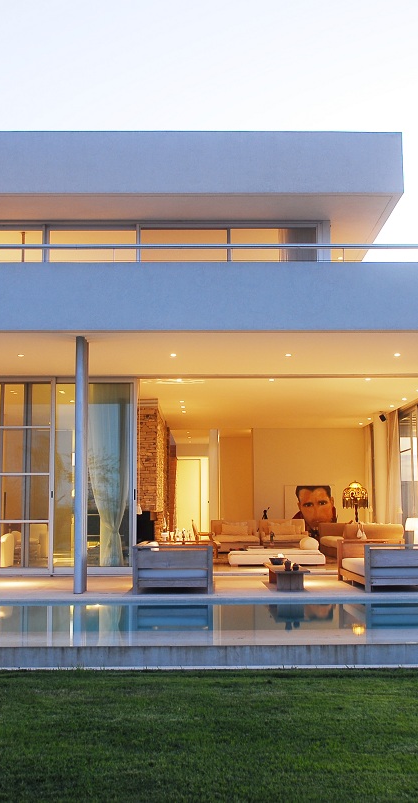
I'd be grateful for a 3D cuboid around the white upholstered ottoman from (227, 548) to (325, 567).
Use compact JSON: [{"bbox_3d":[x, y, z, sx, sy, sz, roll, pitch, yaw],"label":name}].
[{"bbox_3d":[1.210,2.849,15.374,1.780,0.330,0.850,0,-7,0],"label":"white upholstered ottoman"}]

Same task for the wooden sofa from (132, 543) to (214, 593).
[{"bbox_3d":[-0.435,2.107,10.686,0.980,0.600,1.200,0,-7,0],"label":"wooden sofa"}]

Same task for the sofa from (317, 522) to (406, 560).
[{"bbox_3d":[2.950,2.735,16.436,1.120,0.660,1.850,1,-7,-6],"label":"sofa"}]

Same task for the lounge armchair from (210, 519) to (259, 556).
[{"bbox_3d":[0.570,2.979,18.472,1.050,0.690,0.900,0,-7,0],"label":"lounge armchair"}]

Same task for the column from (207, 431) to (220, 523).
[{"bbox_3d":[0.130,2.257,22.192,0.250,3.060,0.250,0,-7,0],"label":"column"}]

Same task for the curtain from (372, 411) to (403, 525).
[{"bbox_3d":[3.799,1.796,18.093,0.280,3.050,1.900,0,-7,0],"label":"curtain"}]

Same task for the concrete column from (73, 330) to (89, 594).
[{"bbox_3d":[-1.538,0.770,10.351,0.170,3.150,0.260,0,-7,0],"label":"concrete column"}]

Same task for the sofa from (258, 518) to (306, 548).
[{"bbox_3d":[1.660,2.979,18.472,1.050,0.690,0.900,0,-7,0],"label":"sofa"}]

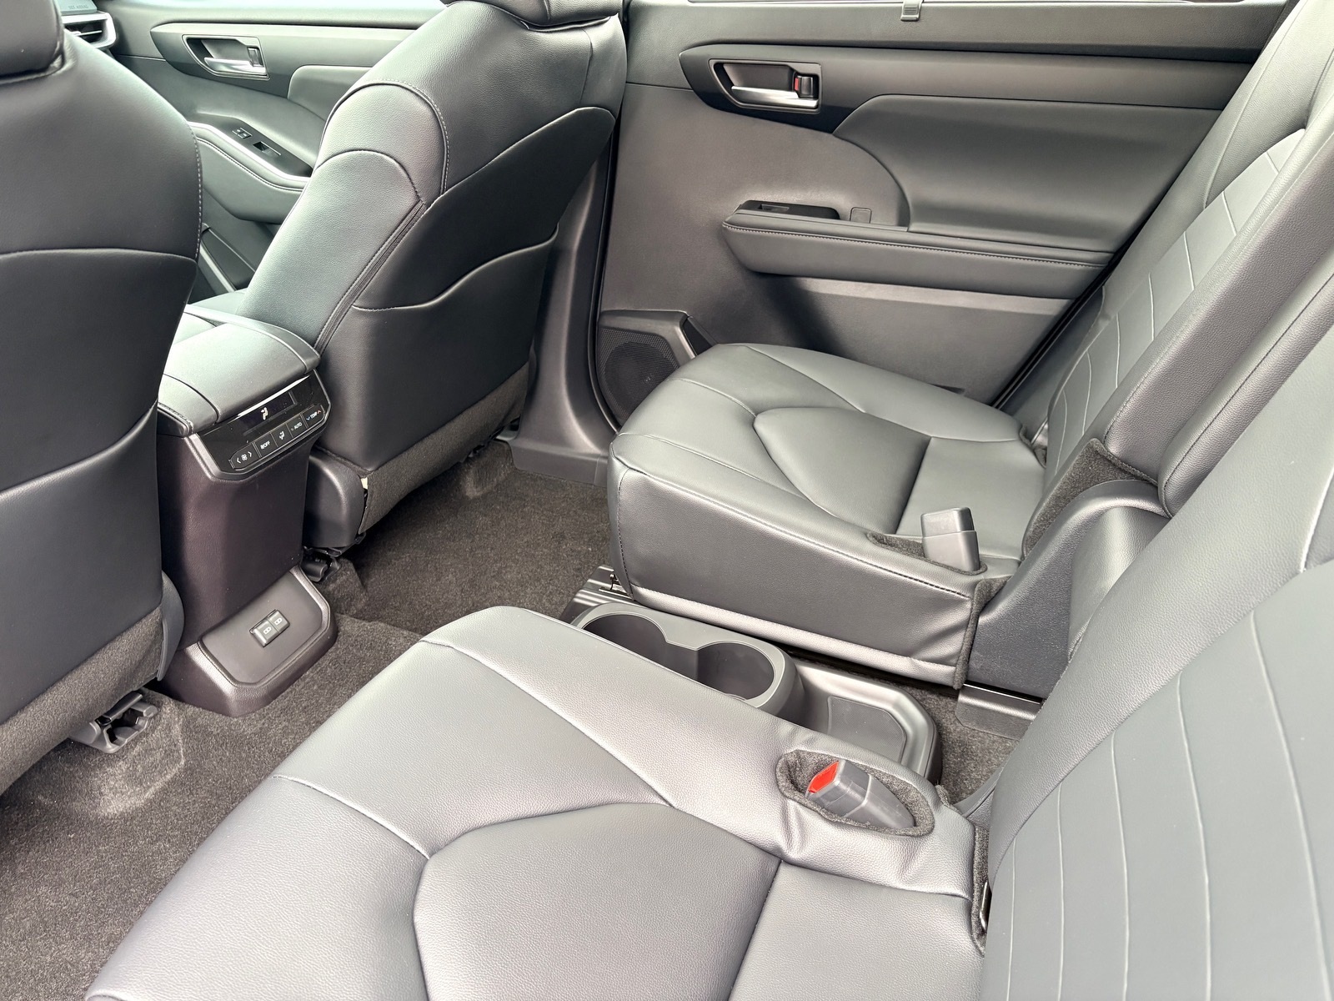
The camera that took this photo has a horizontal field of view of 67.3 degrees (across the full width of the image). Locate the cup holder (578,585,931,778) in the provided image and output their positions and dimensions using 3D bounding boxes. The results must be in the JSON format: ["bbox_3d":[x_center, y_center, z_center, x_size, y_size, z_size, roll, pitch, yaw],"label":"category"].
[{"bbox_3d":[0.068,0.207,0.994,0.405,0.094,0.156,12,32,20],"label":"cup holder"}]

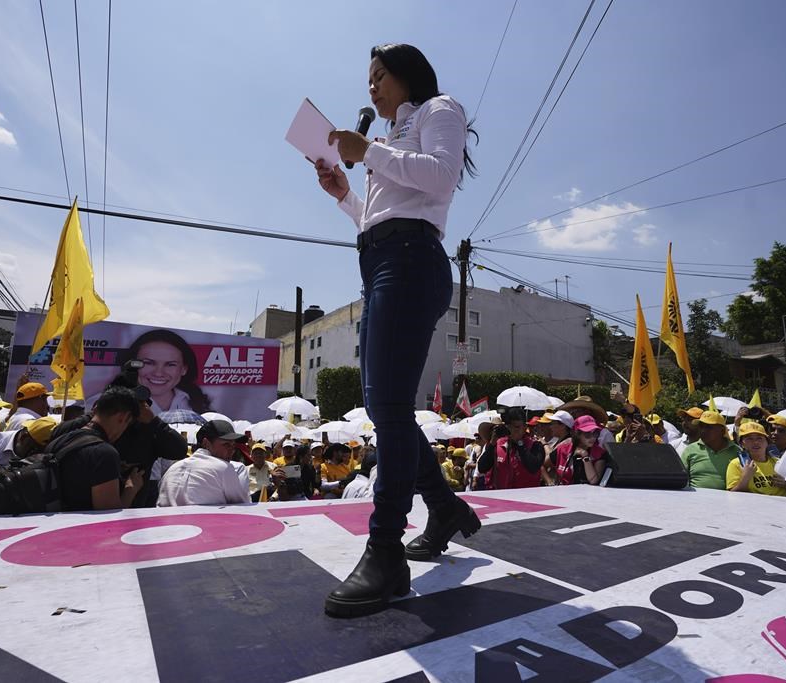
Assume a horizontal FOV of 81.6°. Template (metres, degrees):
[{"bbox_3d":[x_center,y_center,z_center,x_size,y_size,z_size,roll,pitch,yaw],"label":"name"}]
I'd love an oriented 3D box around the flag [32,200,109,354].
[{"bbox_3d":[-2.657,-0.527,3.750,0.620,1.270,0.350,8,-13,-36],"label":"flag"}]

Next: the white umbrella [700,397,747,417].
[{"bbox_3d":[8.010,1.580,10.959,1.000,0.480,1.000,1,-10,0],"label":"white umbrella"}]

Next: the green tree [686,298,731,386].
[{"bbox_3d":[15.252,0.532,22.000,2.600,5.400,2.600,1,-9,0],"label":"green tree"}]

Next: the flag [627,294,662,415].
[{"bbox_3d":[2.763,0.143,5.000,0.380,1.300,0.220,-2,-10,14],"label":"flag"}]

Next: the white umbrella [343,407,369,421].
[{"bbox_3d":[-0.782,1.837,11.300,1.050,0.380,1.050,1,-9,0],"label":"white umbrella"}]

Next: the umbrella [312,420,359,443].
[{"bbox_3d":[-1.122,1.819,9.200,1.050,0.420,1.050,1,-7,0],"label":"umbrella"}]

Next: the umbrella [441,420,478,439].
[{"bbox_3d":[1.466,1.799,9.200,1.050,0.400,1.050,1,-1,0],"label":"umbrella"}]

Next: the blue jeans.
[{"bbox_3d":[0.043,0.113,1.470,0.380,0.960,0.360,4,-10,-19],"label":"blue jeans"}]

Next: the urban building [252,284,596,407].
[{"bbox_3d":[3.103,4.837,54.333,25.000,13.500,28.000,8,-13,-36],"label":"urban building"}]

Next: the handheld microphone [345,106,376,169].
[{"bbox_3d":[-0.101,-0.642,1.440,0.050,0.225,0.050,18,-13,0],"label":"handheld microphone"}]

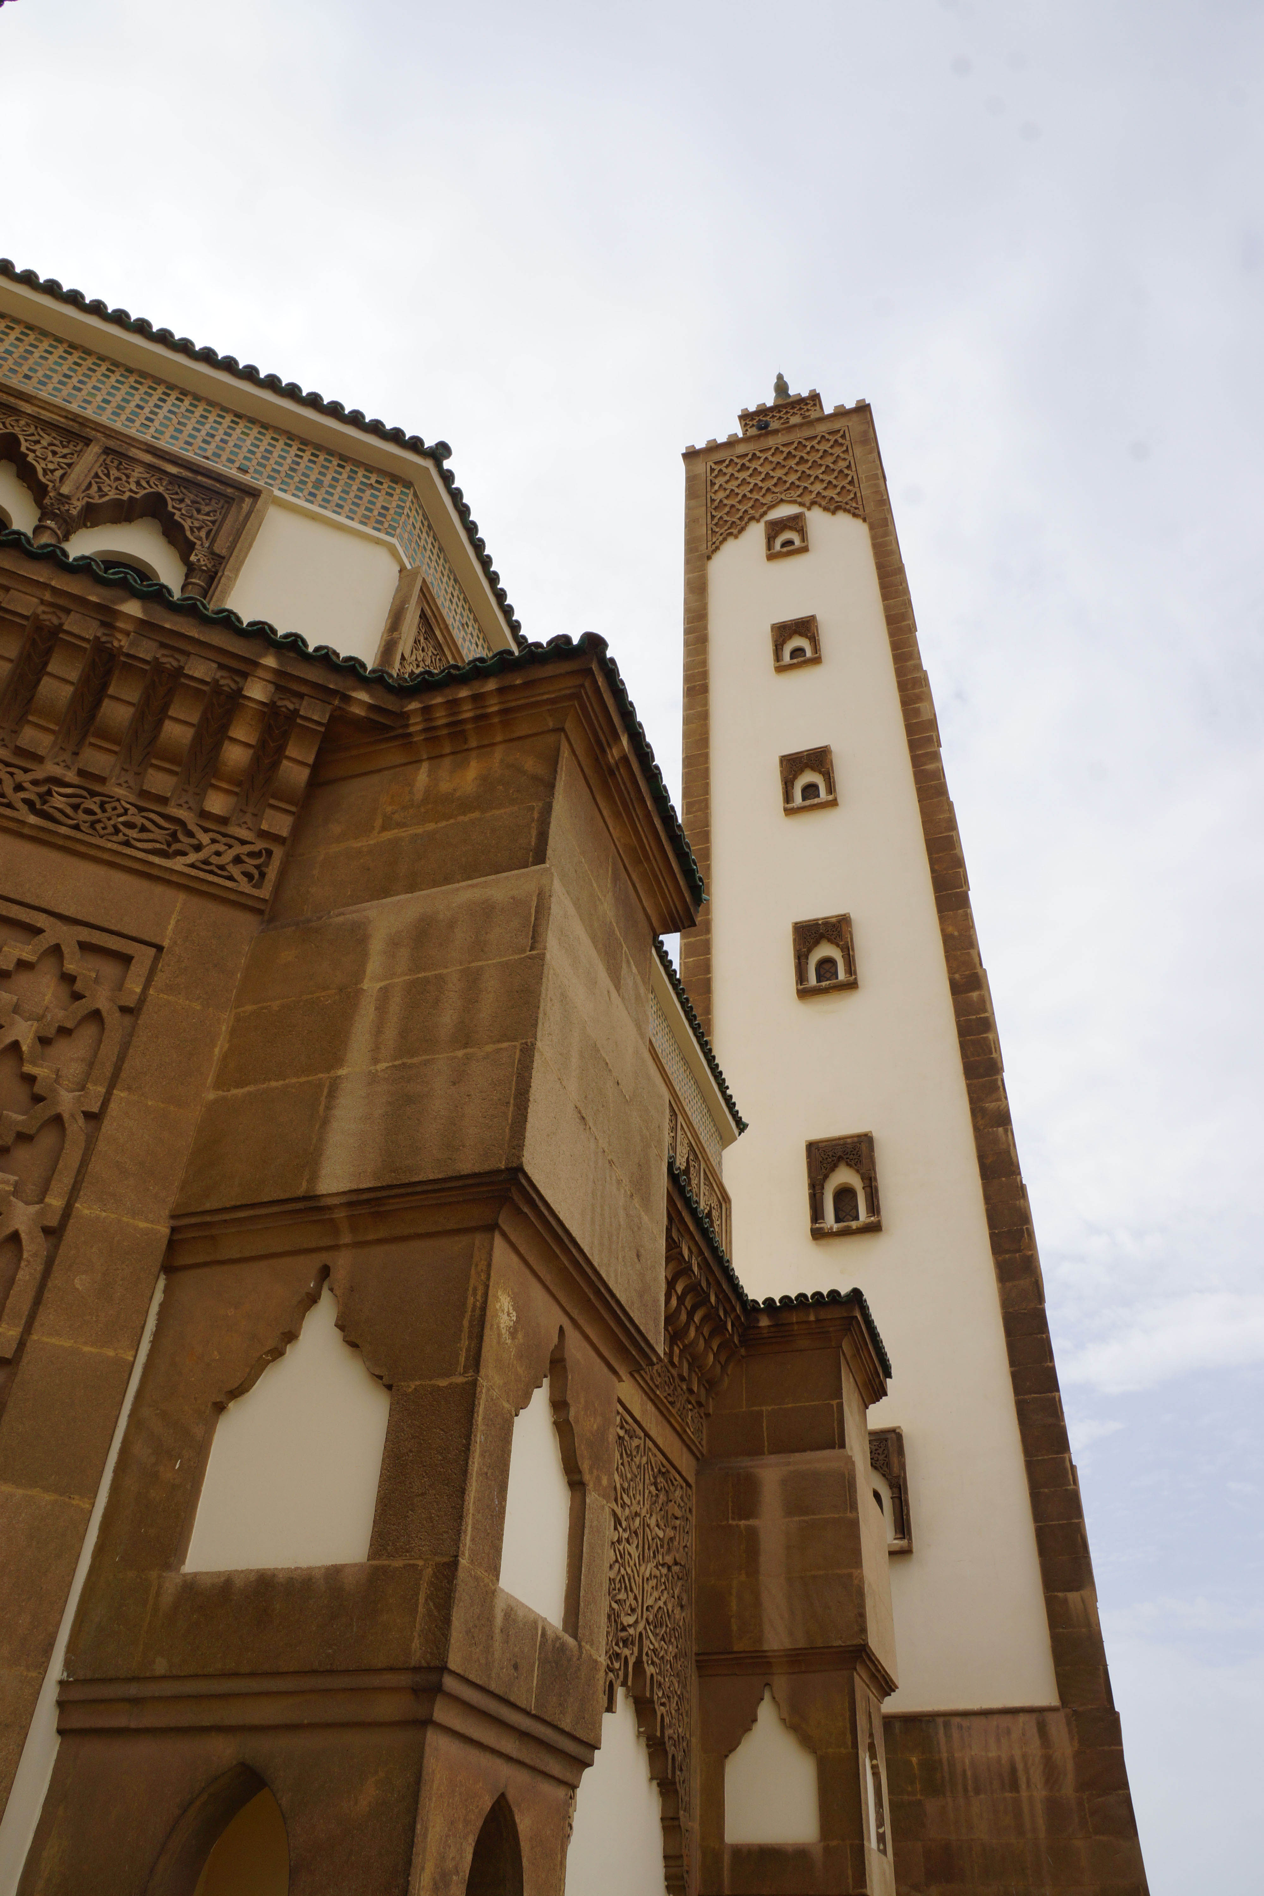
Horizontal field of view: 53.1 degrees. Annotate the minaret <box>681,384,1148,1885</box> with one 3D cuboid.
[{"bbox_3d":[4.501,-2.273,28.841,5.440,44.260,5.440,-10,-42,15],"label":"minaret"}]

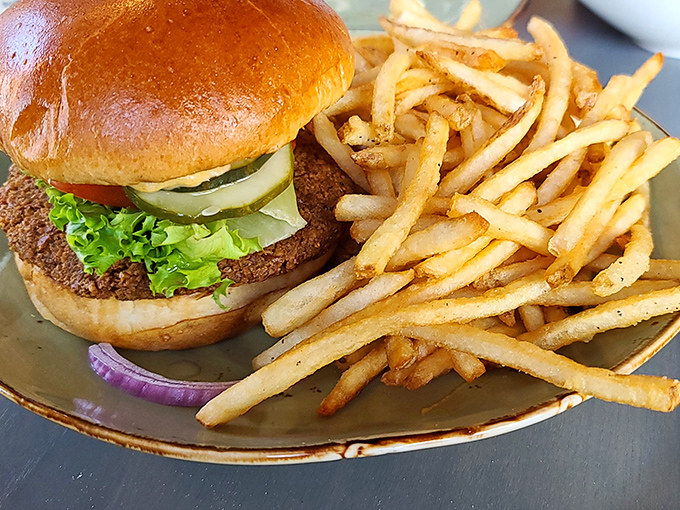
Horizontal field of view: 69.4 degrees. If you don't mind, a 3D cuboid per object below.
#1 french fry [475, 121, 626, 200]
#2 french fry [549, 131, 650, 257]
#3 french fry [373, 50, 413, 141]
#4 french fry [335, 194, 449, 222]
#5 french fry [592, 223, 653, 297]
[{"bbox_3d":[0.081,-0.037,0.182,0.082,0.009,0.009,-25,48,-21],"label":"french fry"},{"bbox_3d":[0.088,-0.022,0.164,0.008,0.008,0.073,31,55,30],"label":"french fry"},{"bbox_3d":[0.022,-0.066,0.200,0.011,0.009,0.054,8,56,9],"label":"french fry"},{"bbox_3d":[0.020,-0.018,0.176,0.041,0.008,0.008,-3,42,0],"label":"french fry"},{"bbox_3d":[0.090,0.001,0.155,0.011,0.009,0.033,32,60,30],"label":"french fry"}]

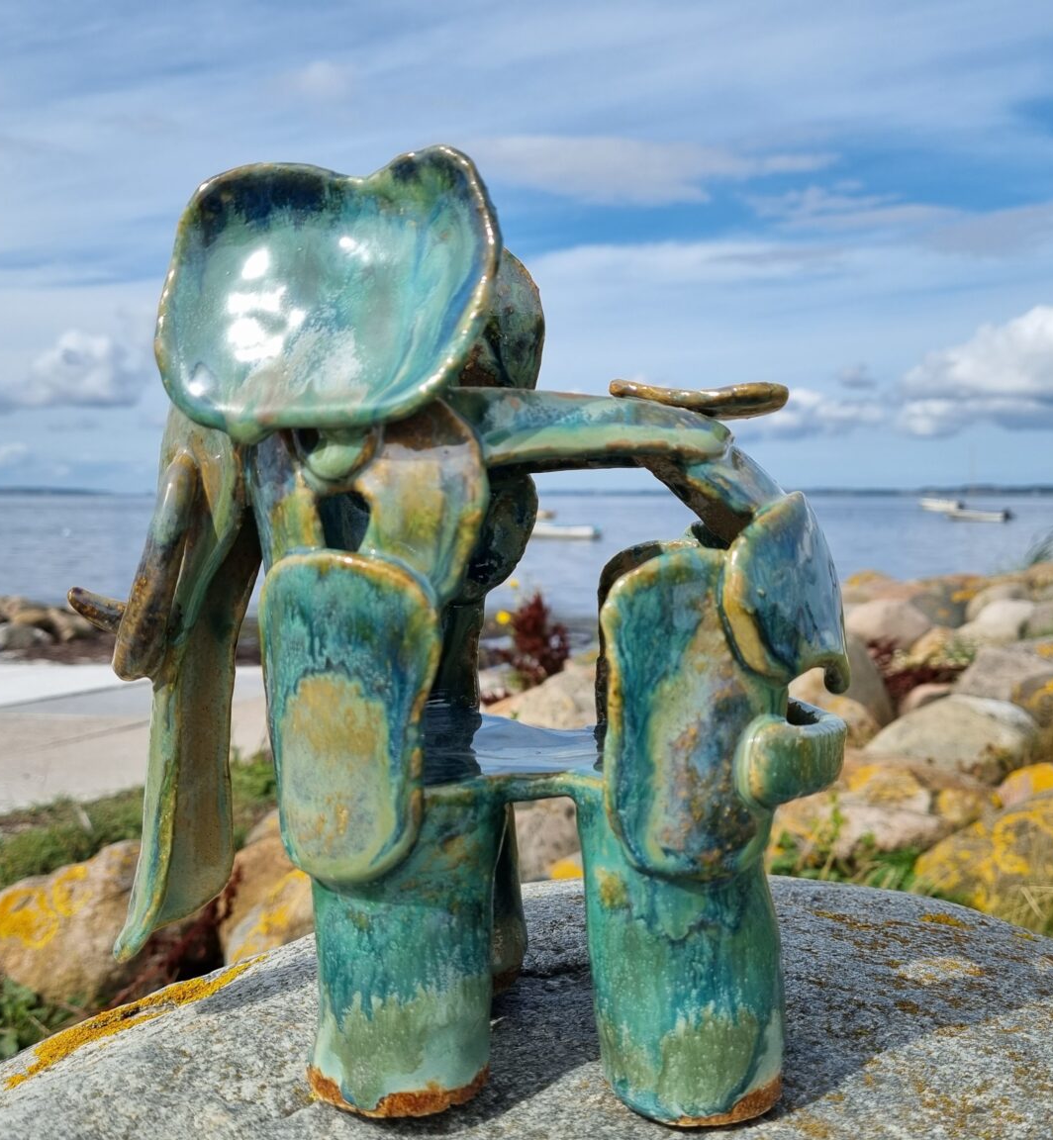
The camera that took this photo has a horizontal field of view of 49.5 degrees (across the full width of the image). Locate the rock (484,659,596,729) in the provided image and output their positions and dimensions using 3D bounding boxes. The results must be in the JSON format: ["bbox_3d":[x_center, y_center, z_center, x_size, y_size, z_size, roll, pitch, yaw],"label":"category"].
[{"bbox_3d":[0.114,0.526,4.400,0.537,0.360,0.460,0,4,2],"label":"rock"}]

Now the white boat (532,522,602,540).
[{"bbox_3d":[1.630,-1.986,57.000,4.500,0.850,1.700,-1,4,-8],"label":"white boat"}]

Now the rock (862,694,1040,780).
[{"bbox_3d":[1.487,0.593,4.000,0.589,0.310,0.480,1,4,21],"label":"rock"}]

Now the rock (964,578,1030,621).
[{"bbox_3d":[2.984,0.221,7.200,0.407,0.320,0.380,2,4,23],"label":"rock"}]

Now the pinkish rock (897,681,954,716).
[{"bbox_3d":[1.620,0.533,4.600,0.260,0.200,0.260,1,4,20],"label":"pinkish rock"}]

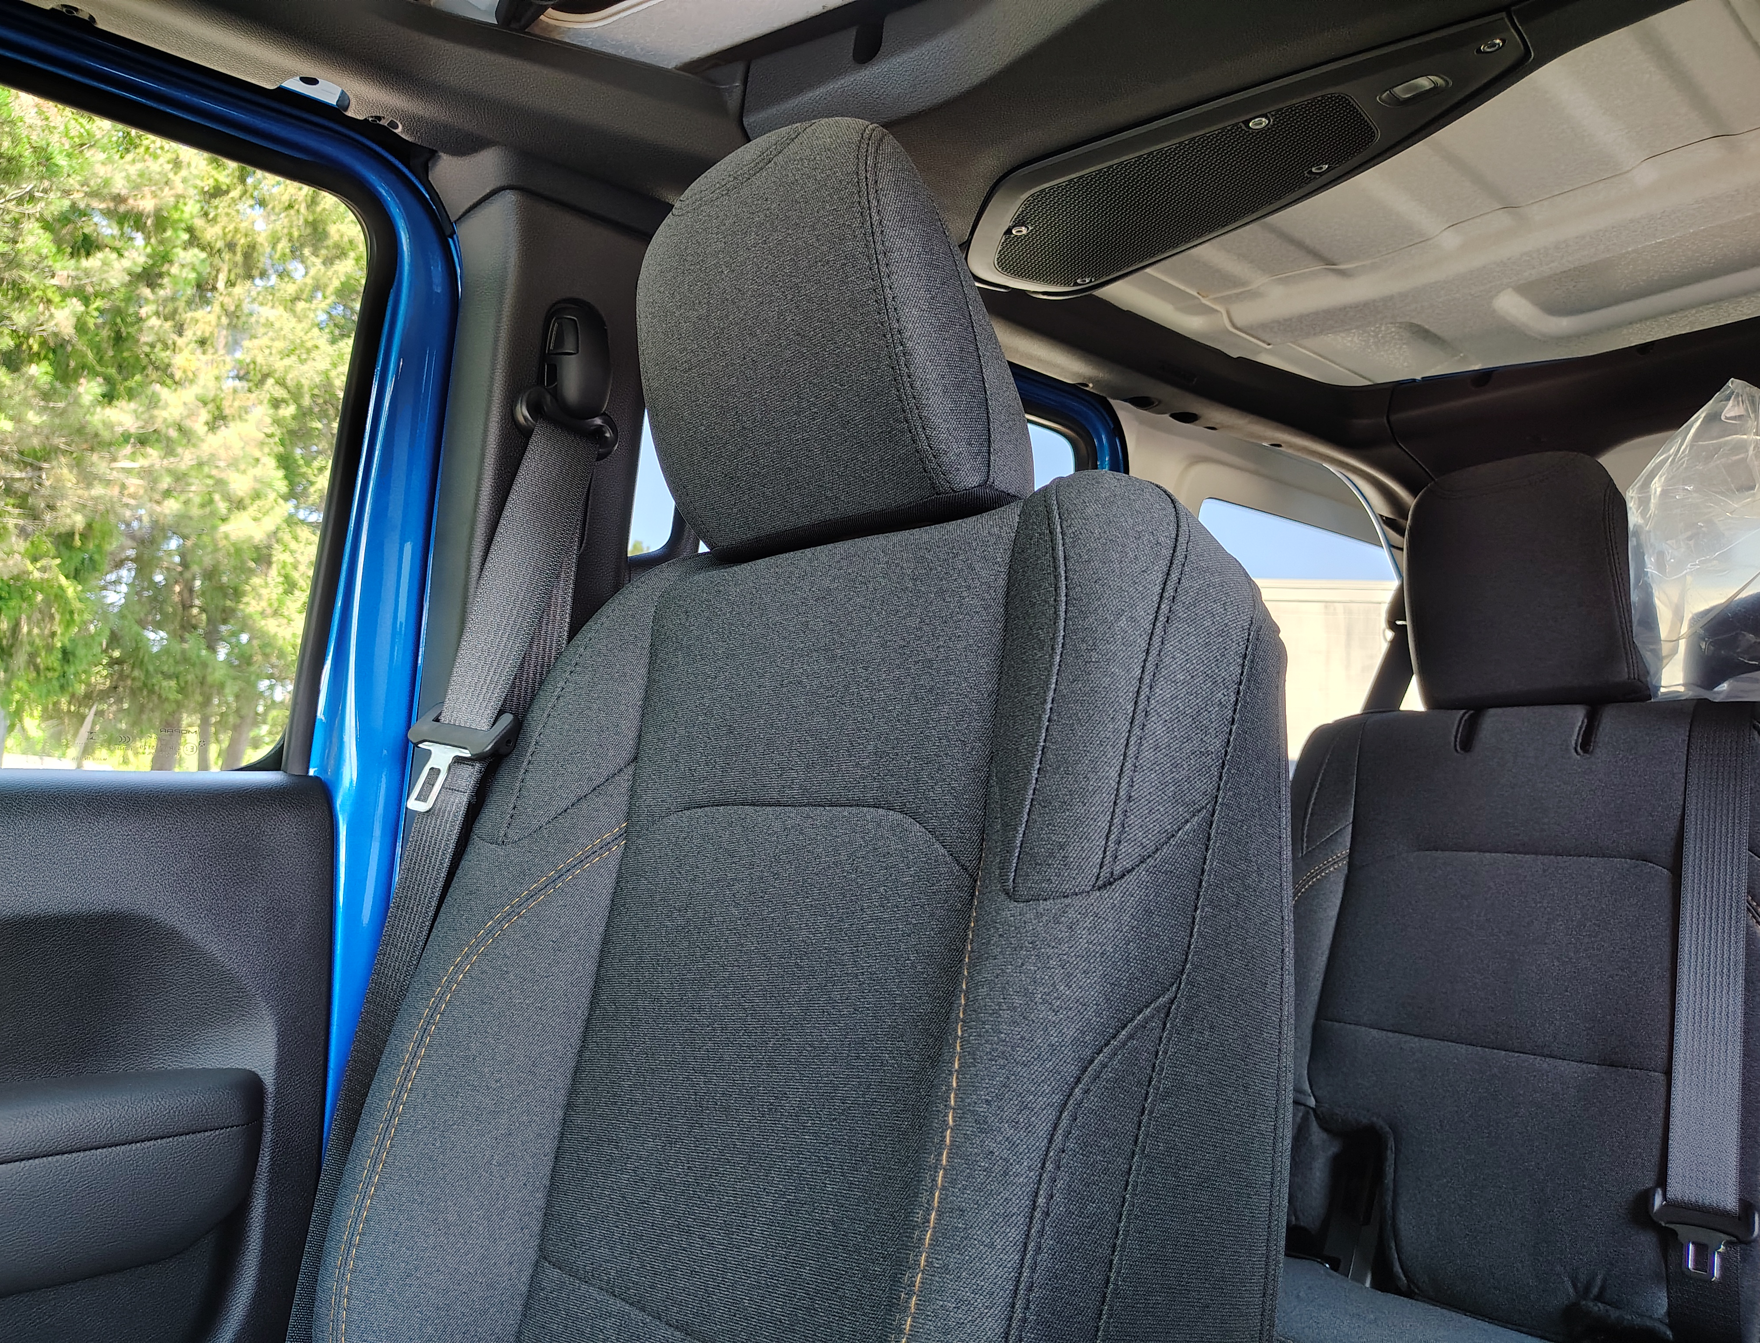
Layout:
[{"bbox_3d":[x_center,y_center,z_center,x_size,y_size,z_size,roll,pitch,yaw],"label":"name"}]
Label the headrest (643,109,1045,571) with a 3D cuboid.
[{"bbox_3d":[-0.033,-0.178,0.690,0.235,0.205,0.103,-6,8,46],"label":"headrest"}]

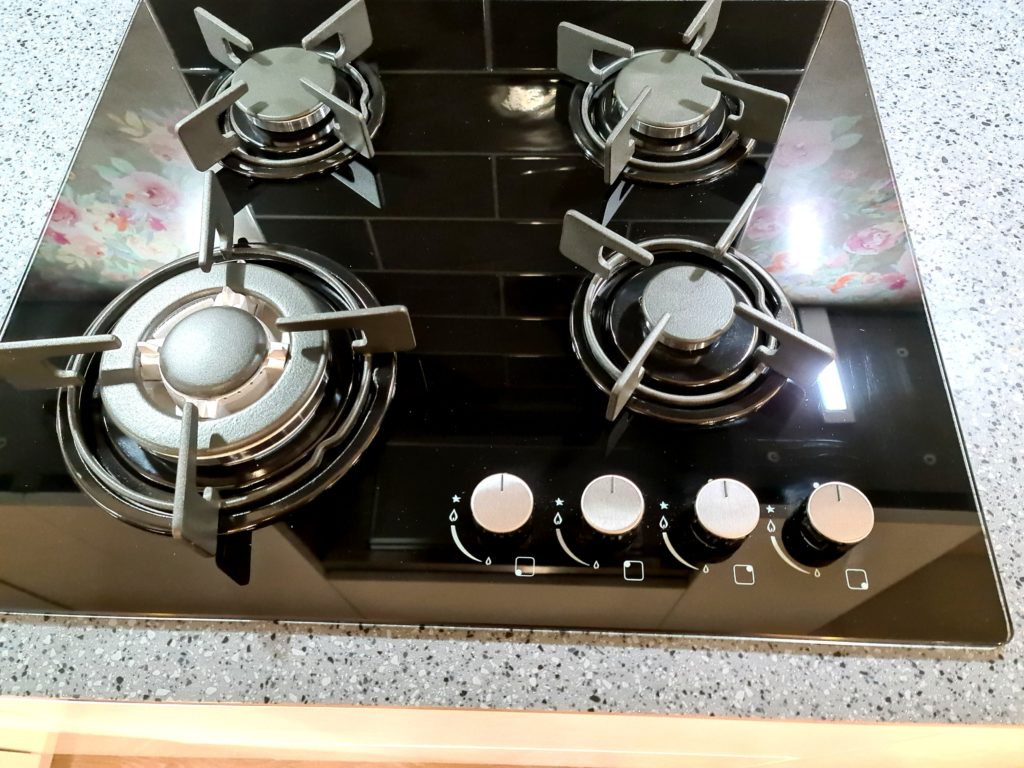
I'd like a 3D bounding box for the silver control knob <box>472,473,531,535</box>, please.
[{"bbox_3d":[-0.004,0.068,0.399,0.033,0.024,0.033,1,63,3],"label":"silver control knob"}]

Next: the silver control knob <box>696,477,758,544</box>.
[{"bbox_3d":[0.112,0.071,0.393,0.033,0.024,0.033,1,63,3],"label":"silver control knob"}]

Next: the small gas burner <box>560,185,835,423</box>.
[{"bbox_3d":[0.105,-0.048,0.442,0.143,0.049,0.143,1,63,3],"label":"small gas burner"}]

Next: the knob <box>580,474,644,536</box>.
[{"bbox_3d":[0.053,0.069,0.396,0.033,0.024,0.033,1,63,3],"label":"knob"}]

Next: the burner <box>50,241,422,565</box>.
[{"bbox_3d":[-0.173,-0.015,0.433,0.220,0.051,0.220,1,63,3],"label":"burner"}]

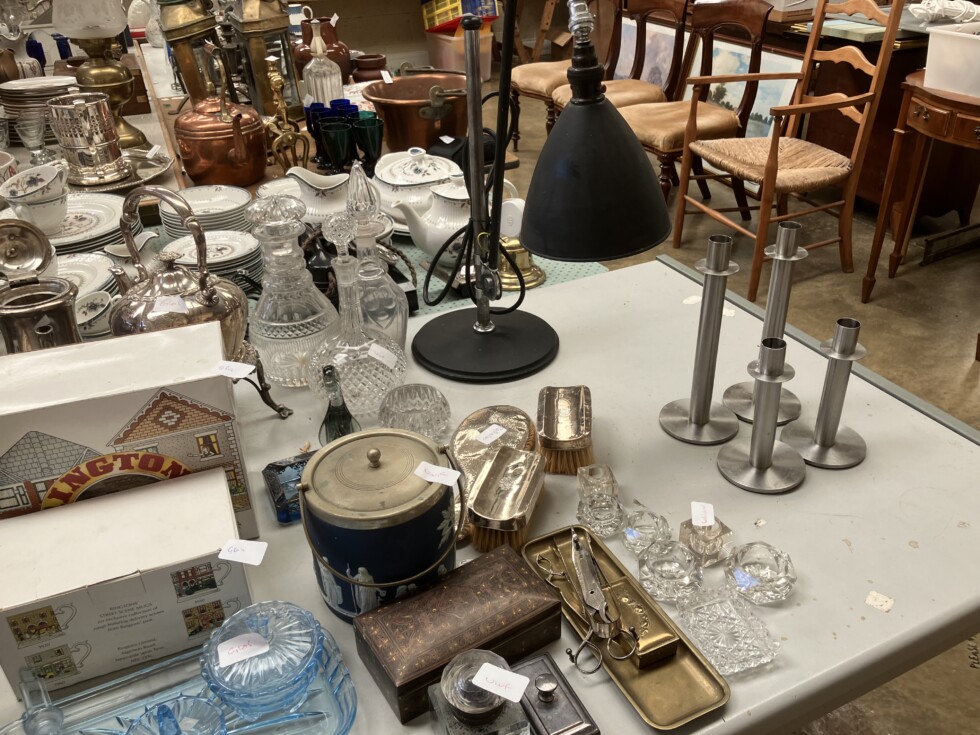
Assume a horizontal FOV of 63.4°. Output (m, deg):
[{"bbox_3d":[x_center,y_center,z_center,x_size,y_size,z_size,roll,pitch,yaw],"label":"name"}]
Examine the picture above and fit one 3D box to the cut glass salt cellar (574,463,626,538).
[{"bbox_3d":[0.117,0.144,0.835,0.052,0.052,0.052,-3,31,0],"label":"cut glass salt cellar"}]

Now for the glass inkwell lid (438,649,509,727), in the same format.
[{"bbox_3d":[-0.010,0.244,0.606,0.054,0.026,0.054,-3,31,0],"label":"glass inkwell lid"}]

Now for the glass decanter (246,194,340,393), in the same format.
[{"bbox_3d":[-0.267,-0.105,1.044,0.121,0.242,0.121,-1,31,1],"label":"glass decanter"}]

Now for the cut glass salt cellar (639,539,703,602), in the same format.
[{"bbox_3d":[0.174,0.198,0.767,0.059,0.026,0.059,-3,31,0],"label":"cut glass salt cellar"}]

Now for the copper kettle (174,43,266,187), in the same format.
[{"bbox_3d":[-0.579,-0.534,1.679,0.192,0.268,0.220,-25,38,-34],"label":"copper kettle"}]

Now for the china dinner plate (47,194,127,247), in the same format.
[{"bbox_3d":[-0.815,-0.269,1.496,0.272,0.025,0.272,-2,31,1],"label":"china dinner plate"}]

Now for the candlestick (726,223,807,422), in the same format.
[{"bbox_3d":[0.345,-0.057,0.959,0.097,0.244,0.097,-3,31,0],"label":"candlestick"}]

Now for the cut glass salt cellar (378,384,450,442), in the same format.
[{"bbox_3d":[-0.089,0.060,0.930,0.084,0.050,0.084,-2,31,0],"label":"cut glass salt cellar"}]

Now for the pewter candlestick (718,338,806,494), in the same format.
[{"bbox_3d":[0.302,0.042,0.848,0.093,0.155,0.093,-1,31,1],"label":"pewter candlestick"}]

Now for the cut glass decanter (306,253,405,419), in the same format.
[{"bbox_3d":[-0.165,-0.048,0.958,0.118,0.212,0.118,-2,31,0],"label":"cut glass decanter"}]

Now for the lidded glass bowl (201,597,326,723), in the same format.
[{"bbox_3d":[-0.178,0.225,0.628,0.094,0.077,0.094,-1,31,1],"label":"lidded glass bowl"}]

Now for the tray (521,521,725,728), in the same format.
[{"bbox_3d":[0.116,0.230,0.729,0.081,0.018,0.239,-16,34,-21],"label":"tray"}]

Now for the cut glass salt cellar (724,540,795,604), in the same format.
[{"bbox_3d":[0.259,0.197,0.763,0.066,0.024,0.066,-3,31,0],"label":"cut glass salt cellar"}]

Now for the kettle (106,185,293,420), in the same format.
[{"bbox_3d":[-0.377,-0.072,0.943,0.212,0.296,0.178,15,35,26],"label":"kettle"}]

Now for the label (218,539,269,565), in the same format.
[{"bbox_3d":[-0.211,0.159,0.683,0.039,0.002,0.025,6,37,6],"label":"label"}]

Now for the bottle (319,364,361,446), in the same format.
[{"bbox_3d":[-0.176,0.045,0.902,0.048,0.109,0.043,-2,31,0],"label":"bottle"}]

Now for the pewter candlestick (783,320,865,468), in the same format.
[{"bbox_3d":[0.378,0.019,0.867,0.092,0.155,0.092,-2,31,0],"label":"pewter candlestick"}]

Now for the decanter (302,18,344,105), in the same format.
[{"bbox_3d":[-0.419,-0.721,1.980,0.099,0.270,0.099,-2,31,0],"label":"decanter"}]

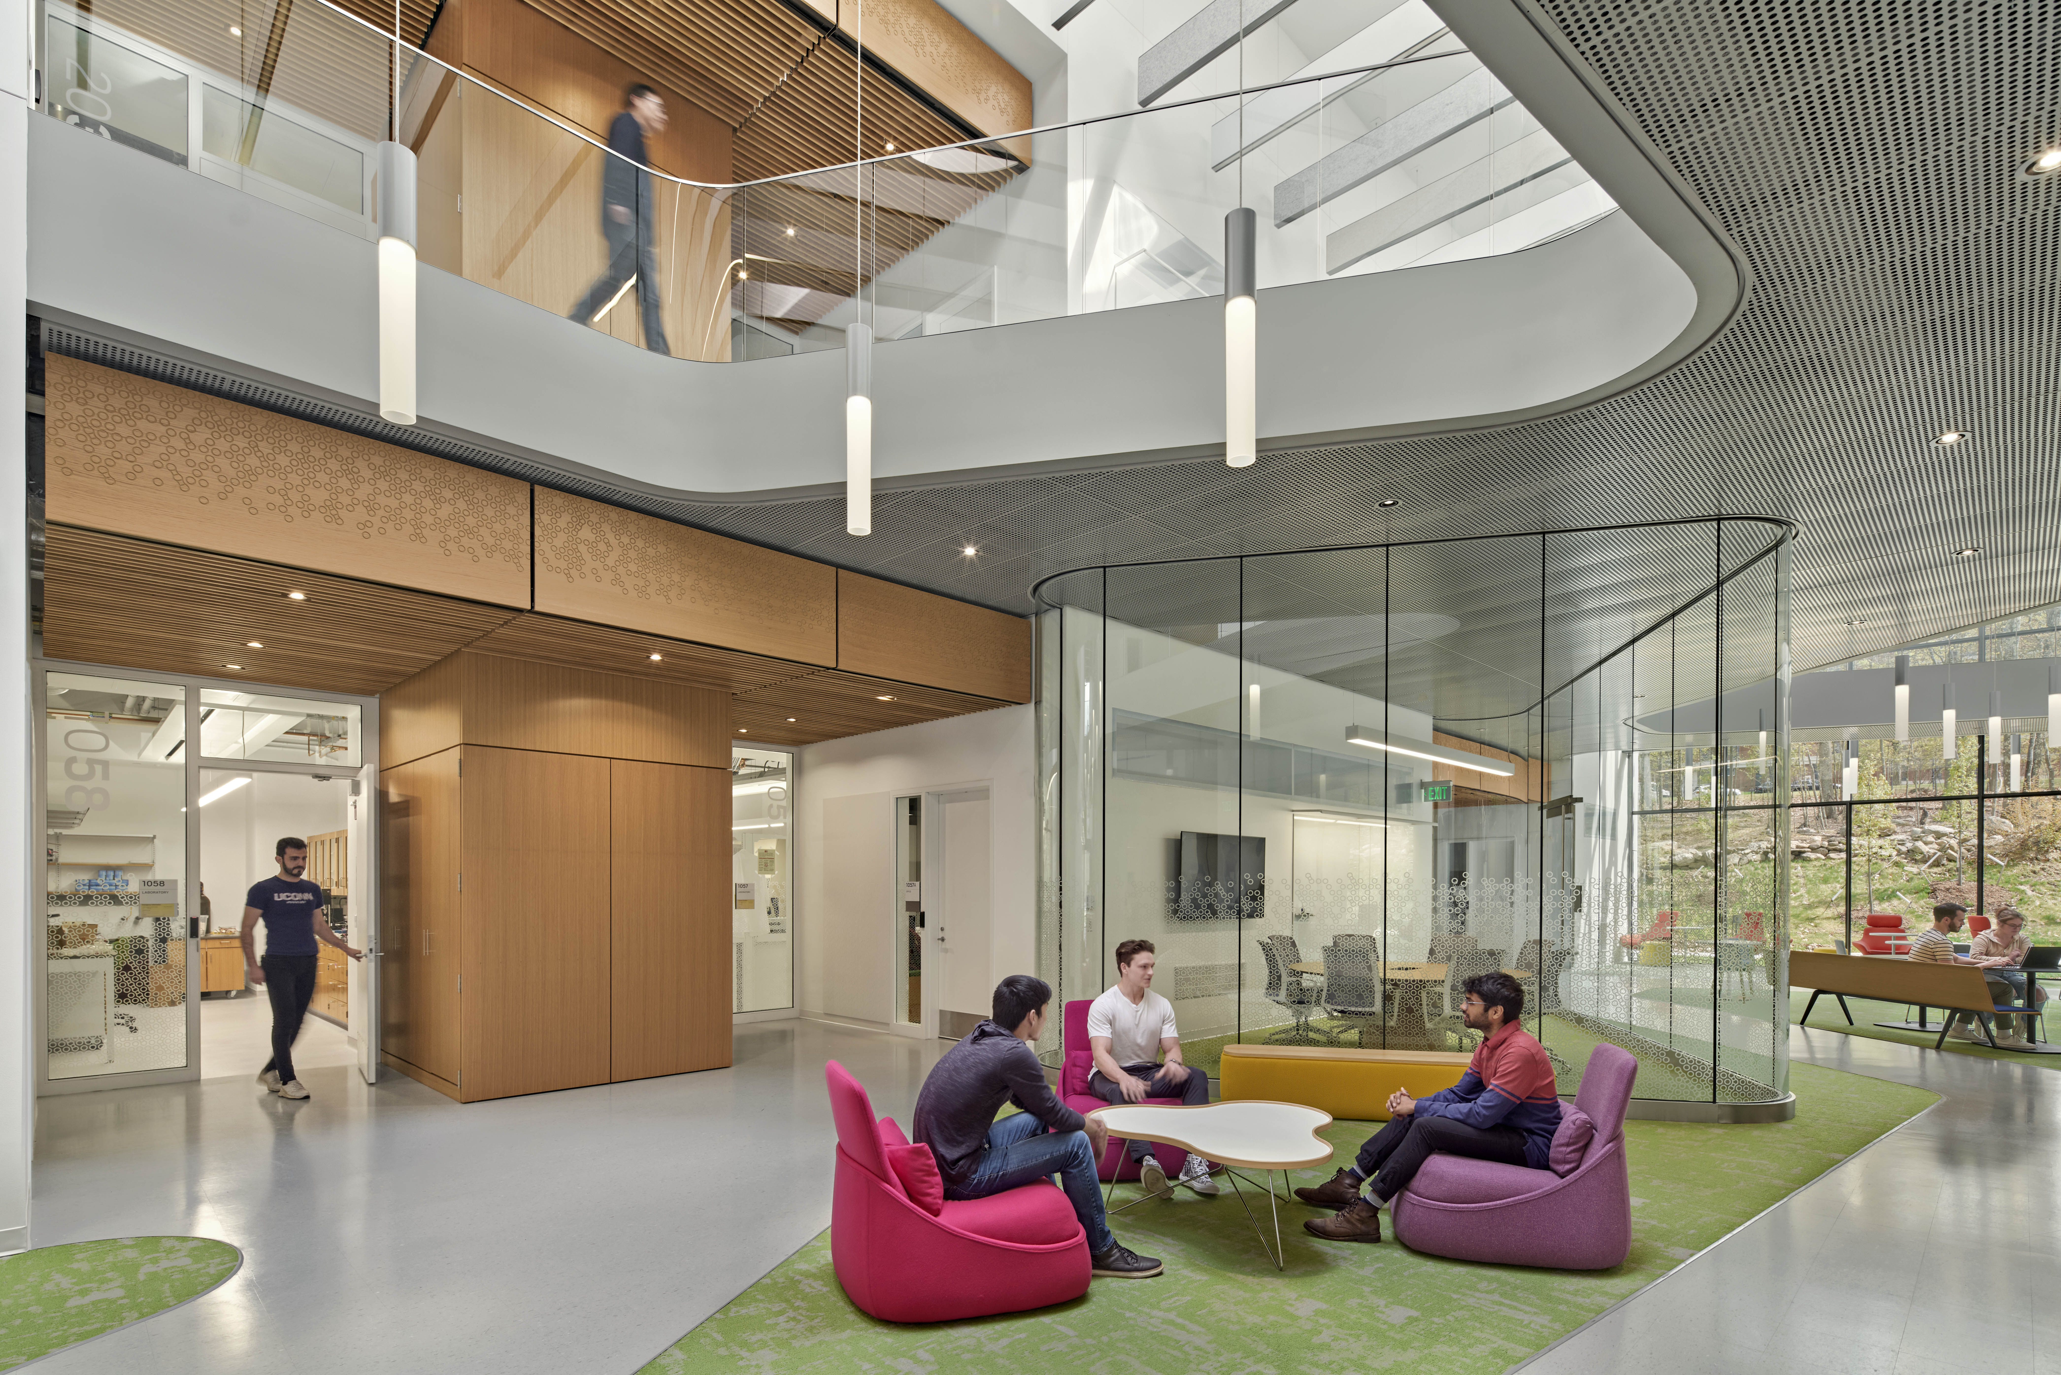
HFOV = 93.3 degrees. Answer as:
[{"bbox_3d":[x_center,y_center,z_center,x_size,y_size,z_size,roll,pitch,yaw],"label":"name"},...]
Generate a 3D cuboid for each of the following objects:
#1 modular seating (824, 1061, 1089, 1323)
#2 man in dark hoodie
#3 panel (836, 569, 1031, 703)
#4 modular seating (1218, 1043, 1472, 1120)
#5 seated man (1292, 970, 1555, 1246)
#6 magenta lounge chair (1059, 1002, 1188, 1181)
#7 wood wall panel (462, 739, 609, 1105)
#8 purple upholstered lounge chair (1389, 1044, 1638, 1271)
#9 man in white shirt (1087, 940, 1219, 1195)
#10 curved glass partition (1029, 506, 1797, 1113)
[{"bbox_3d":[-0.310,1.849,3.770,0.920,0.840,0.750,2,-6,-17],"label":"modular seating"},{"bbox_3d":[0.010,1.707,3.860,0.930,1.170,0.550,2,-6,-20],"label":"man in dark hoodie"},{"bbox_3d":[-0.728,-0.354,7.860,1.971,0.724,0.060,5,-8,-43],"label":"panel"},{"bbox_3d":[2.260,2.564,6.320,1.950,0.410,0.430,-1,-6,13],"label":"modular seating"},{"bbox_3d":[1.680,1.761,4.180,1.020,1.110,0.510,-1,-6,13],"label":"seated man"},{"bbox_3d":[0.520,2.159,5.350,0.750,0.840,0.900,2,-6,-16],"label":"magenta lounge chair"},{"bbox_3d":[-3.495,1.672,6.936,0.985,2.424,0.050,5,-8,-43],"label":"wood wall panel"},{"bbox_3d":[1.940,1.886,4.060,0.850,0.810,0.730,-1,-6,13],"label":"purple upholstered lounge chair"},{"bbox_3d":[0.600,1.891,4.980,0.530,1.180,0.820,3,-6,-23],"label":"man in white shirt"},{"bbox_3d":[3.130,1.373,9.250,5.200,3.850,6.000,-1,-6,14],"label":"curved glass partition"}]

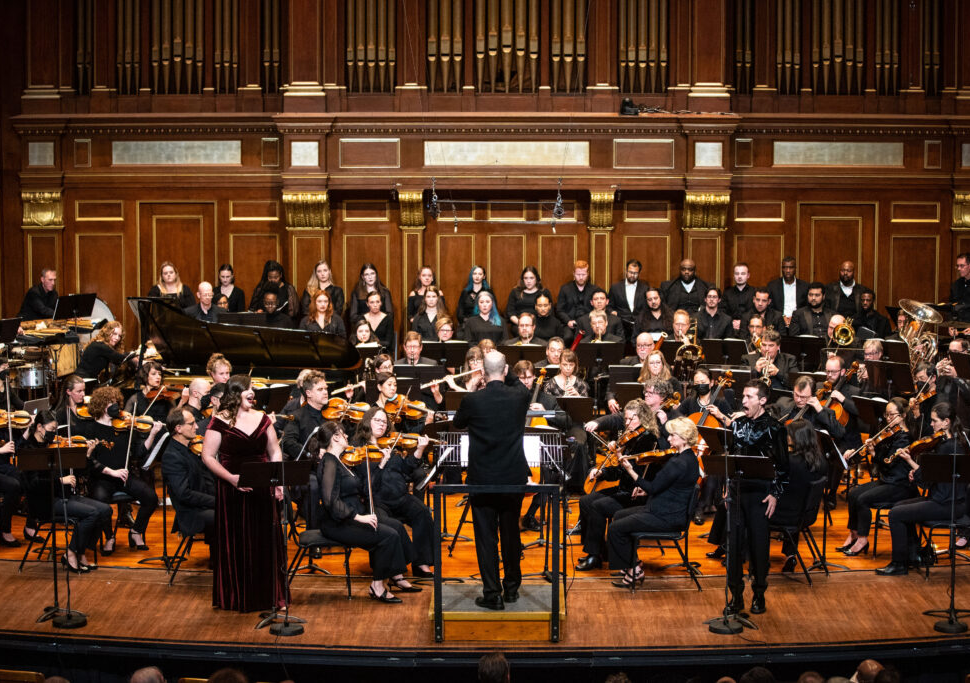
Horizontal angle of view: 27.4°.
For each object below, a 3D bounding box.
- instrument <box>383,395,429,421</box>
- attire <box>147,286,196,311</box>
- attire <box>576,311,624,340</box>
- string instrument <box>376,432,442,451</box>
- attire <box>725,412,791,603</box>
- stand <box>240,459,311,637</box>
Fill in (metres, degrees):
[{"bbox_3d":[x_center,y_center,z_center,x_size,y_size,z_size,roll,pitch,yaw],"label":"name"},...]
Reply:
[{"bbox_3d":[-0.615,0.610,18.000,0.600,0.210,0.100,15,-29,3],"label":"instrument"},{"bbox_3d":[-3.338,-0.278,21.200,0.500,0.650,0.310,0,6,-6],"label":"attire"},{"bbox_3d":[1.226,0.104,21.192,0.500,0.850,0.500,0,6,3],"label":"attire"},{"bbox_3d":[-0.587,0.795,16.000,0.600,0.100,0.210,6,28,0],"label":"string instrument"},{"bbox_3d":[2.016,1.194,14.680,0.500,1.440,0.320,4,7,31],"label":"attire"},{"bbox_3d":[-1.489,1.400,14.120,0.510,1.138,0.400,-1,6,-10],"label":"stand"}]

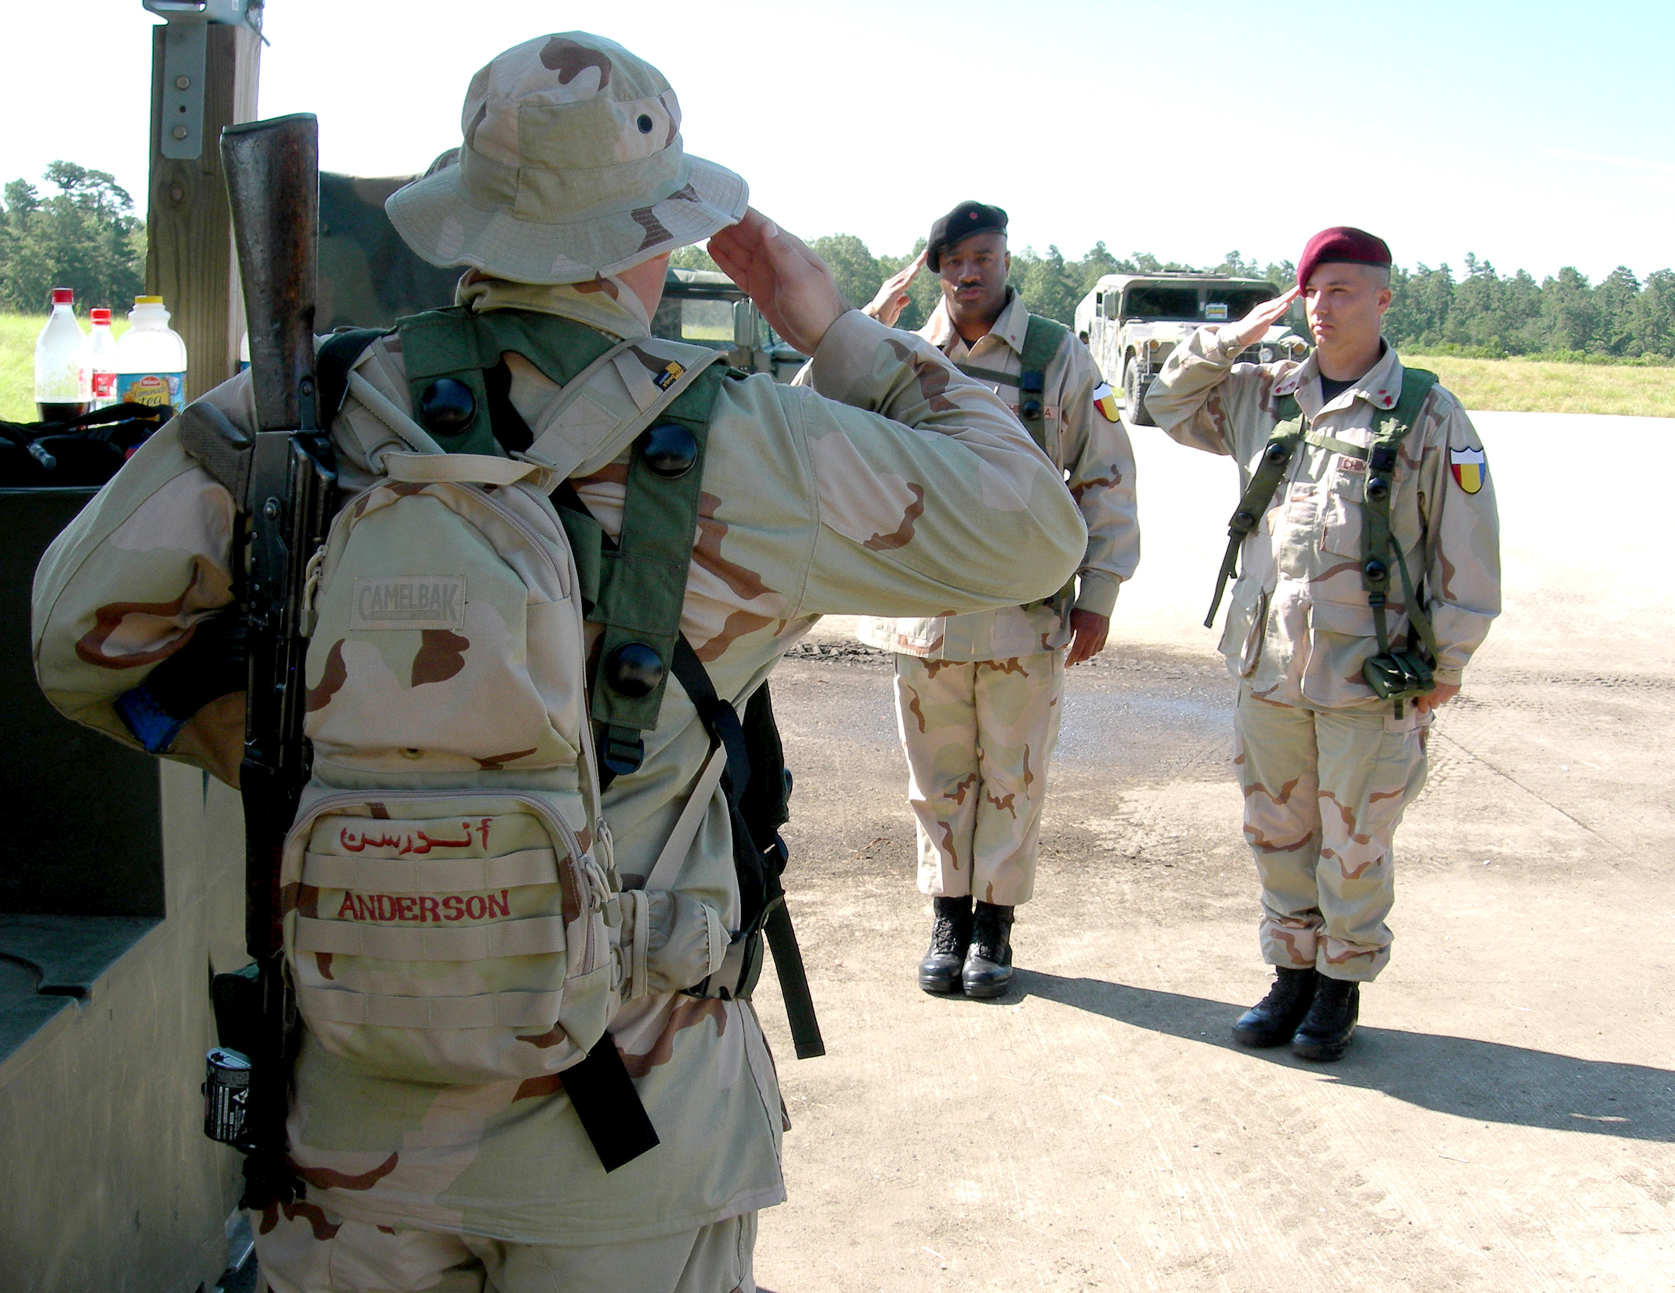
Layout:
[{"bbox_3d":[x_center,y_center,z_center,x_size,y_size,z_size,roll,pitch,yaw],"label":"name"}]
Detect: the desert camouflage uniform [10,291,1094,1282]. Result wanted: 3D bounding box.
[{"bbox_3d":[-0.253,0.412,1.929,0.900,1.450,0.450,4,10,14],"label":"desert camouflage uniform"}]

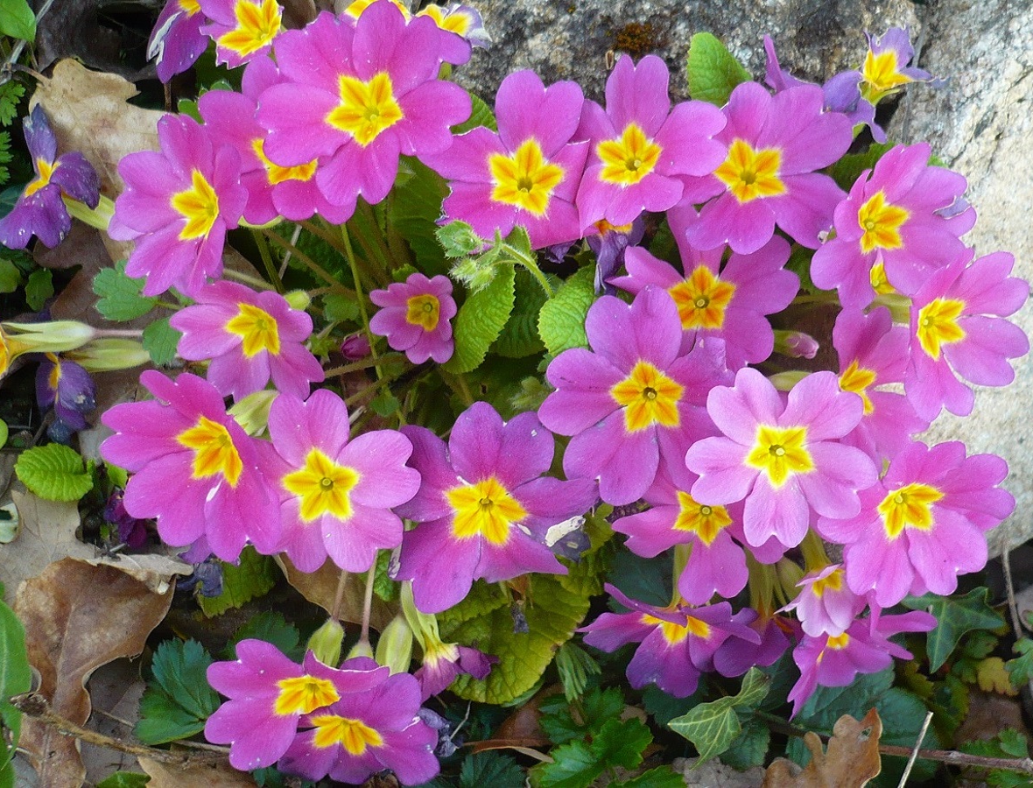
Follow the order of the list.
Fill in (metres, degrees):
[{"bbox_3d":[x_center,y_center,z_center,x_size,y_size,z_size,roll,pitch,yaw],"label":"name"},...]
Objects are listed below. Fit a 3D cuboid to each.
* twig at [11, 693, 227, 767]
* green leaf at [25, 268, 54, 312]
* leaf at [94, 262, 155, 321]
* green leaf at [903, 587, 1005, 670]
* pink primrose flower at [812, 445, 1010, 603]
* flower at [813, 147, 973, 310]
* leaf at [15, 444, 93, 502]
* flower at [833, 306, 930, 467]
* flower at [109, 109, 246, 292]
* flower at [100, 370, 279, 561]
[{"bbox_3d":[-0.103,0.087,0.275,0.060,0.006,0.007,12,61,7],"label":"twig"},{"bbox_3d":[-0.135,-0.029,0.300,0.009,0.004,0.013,5,73,2],"label":"green leaf"},{"bbox_3d":[-0.105,-0.028,0.285,0.019,0.006,0.017,5,73,2],"label":"leaf"},{"bbox_3d":[0.115,0.062,0.280,0.026,0.008,0.022,13,73,4],"label":"green leaf"},{"bbox_3d":[0.098,0.032,0.262,0.048,0.041,0.018,-8,12,-7],"label":"pink primrose flower"},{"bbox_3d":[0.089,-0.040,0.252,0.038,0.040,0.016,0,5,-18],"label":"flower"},{"bbox_3d":[-0.135,0.023,0.310,0.023,0.006,0.018,6,72,-1],"label":"leaf"},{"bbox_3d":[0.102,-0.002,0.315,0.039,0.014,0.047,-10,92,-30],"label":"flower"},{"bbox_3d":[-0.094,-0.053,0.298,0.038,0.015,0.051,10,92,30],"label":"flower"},{"bbox_3d":[-0.081,0.018,0.265,0.044,0.047,0.018,20,23,17],"label":"flower"}]

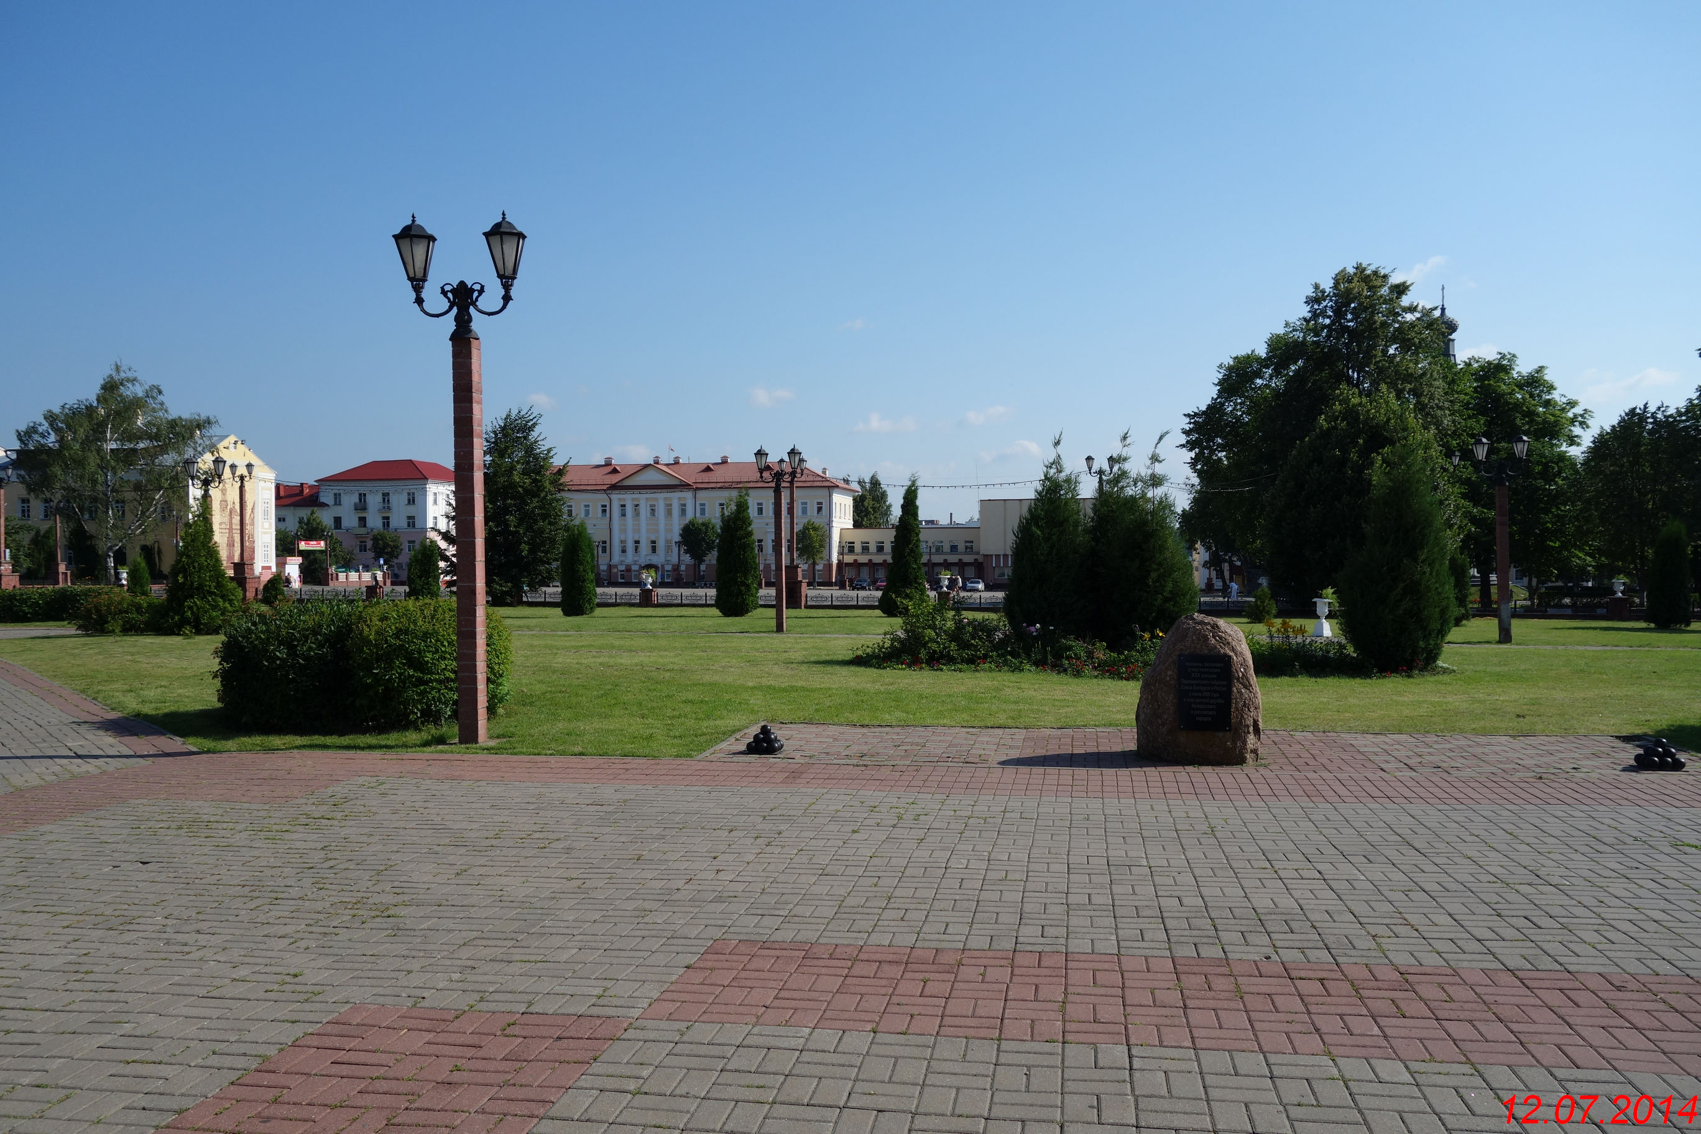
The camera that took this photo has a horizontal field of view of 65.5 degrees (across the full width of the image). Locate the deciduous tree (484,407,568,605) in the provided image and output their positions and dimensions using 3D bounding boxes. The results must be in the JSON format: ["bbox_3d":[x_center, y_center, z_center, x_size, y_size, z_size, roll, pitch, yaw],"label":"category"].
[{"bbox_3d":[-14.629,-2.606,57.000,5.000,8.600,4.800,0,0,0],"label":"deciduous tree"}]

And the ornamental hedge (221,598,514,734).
[{"bbox_3d":[-5.117,0.957,13.900,2.850,1.280,1.850,0,0,10],"label":"ornamental hedge"}]

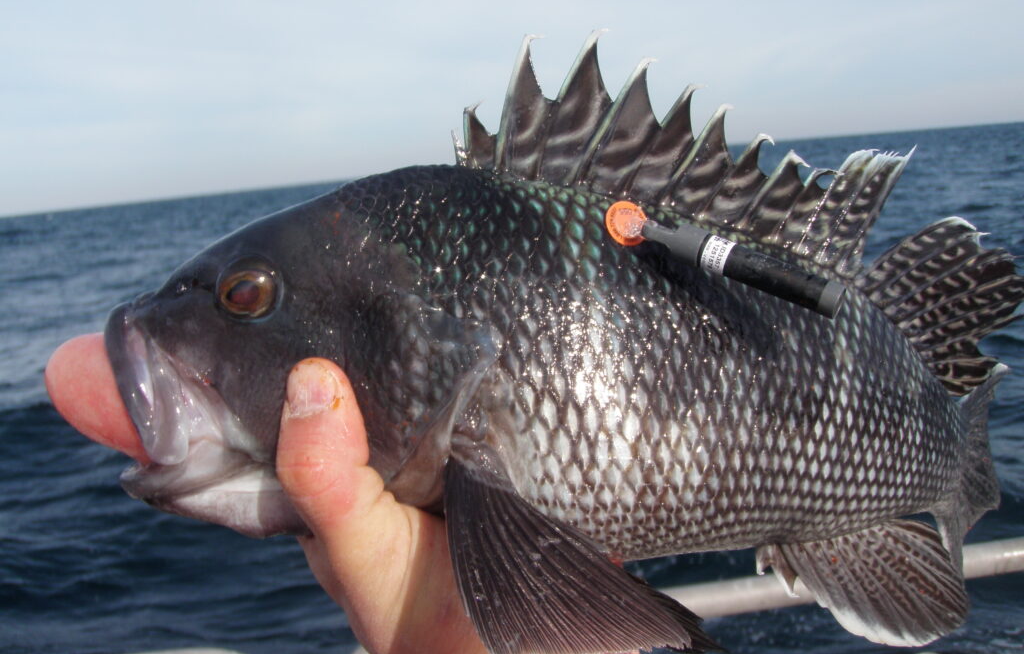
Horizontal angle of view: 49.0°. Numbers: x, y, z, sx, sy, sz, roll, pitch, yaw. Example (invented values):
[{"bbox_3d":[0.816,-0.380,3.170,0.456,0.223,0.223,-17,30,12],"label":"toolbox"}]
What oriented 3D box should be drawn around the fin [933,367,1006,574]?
[{"bbox_3d":[0.219,0.064,0.530,0.018,0.100,0.090,7,-4,39],"label":"fin"}]

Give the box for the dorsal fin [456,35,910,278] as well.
[{"bbox_3d":[0.069,-0.065,0.417,0.180,0.063,0.014,12,0,-18],"label":"dorsal fin"}]

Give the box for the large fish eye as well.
[{"bbox_3d":[-0.085,-0.012,0.360,0.020,0.019,0.012,-5,-4,1],"label":"large fish eye"}]

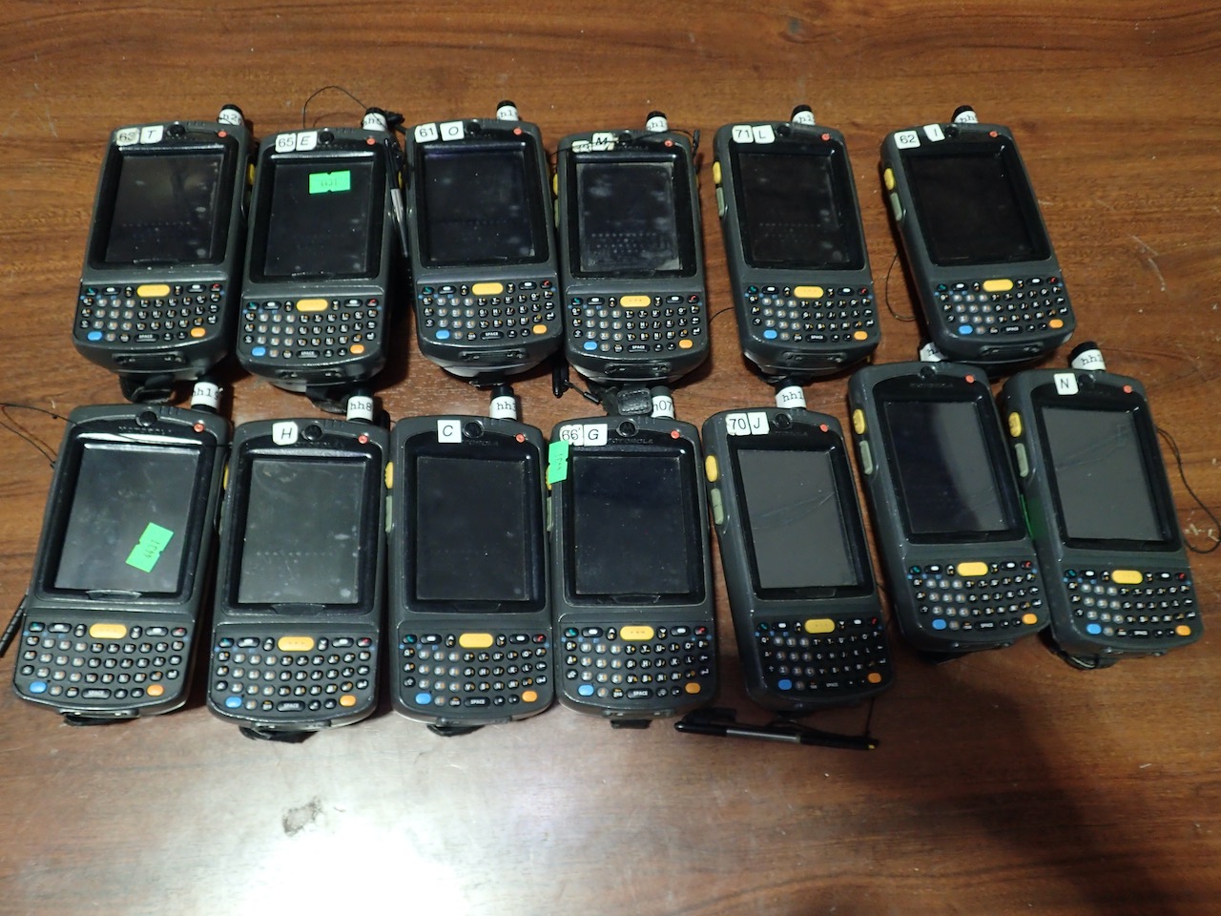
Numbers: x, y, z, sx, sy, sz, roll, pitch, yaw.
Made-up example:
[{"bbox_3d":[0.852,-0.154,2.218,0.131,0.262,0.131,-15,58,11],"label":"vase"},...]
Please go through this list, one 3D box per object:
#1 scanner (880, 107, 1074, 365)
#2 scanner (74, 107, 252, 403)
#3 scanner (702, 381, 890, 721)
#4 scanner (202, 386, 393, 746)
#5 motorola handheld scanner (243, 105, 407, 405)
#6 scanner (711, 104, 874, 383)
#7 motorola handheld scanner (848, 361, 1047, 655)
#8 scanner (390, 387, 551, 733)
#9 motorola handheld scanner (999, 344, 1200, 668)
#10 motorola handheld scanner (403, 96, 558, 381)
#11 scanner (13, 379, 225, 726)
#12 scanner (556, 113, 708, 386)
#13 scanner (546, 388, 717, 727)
[{"bbox_3d":[0.206,-0.132,0.619,0.079,0.042,0.182,-4,66,-4],"label":"scanner"},{"bbox_3d":[-0.240,-0.123,0.585,0.079,0.042,0.182,-3,64,-4],"label":"scanner"},{"bbox_3d":[0.089,0.042,0.552,0.078,0.042,0.180,1,68,-21],"label":"scanner"},{"bbox_3d":[-0.152,0.048,0.532,0.079,0.042,0.182,1,68,-8],"label":"scanner"},{"bbox_3d":[-0.158,-0.119,0.592,0.079,0.042,0.182,-2,68,0],"label":"motorola handheld scanner"},{"bbox_3d":[0.102,-0.130,0.614,0.079,0.042,0.182,-1,68,-8],"label":"scanner"},{"bbox_3d":[0.171,0.016,0.565,0.079,0.042,0.182,-1,69,-14],"label":"motorola handheld scanner"},{"bbox_3d":[-0.074,0.047,0.540,0.078,0.042,0.180,3,68,-18],"label":"scanner"},{"bbox_3d":[0.256,0.020,0.572,0.078,0.042,0.180,2,68,-11],"label":"motorola handheld scanner"},{"bbox_3d":[-0.074,-0.128,0.600,0.079,0.042,0.182,-4,67,-7],"label":"motorola handheld scanner"},{"bbox_3d":[-0.236,0.042,0.528,0.078,0.042,0.180,3,66,-8],"label":"scanner"},{"bbox_3d":[0.009,-0.122,0.603,0.078,0.042,0.180,-1,66,-4],"label":"scanner"},{"bbox_3d":[0.009,0.046,0.542,0.078,0.042,0.180,0,64,-6],"label":"scanner"}]

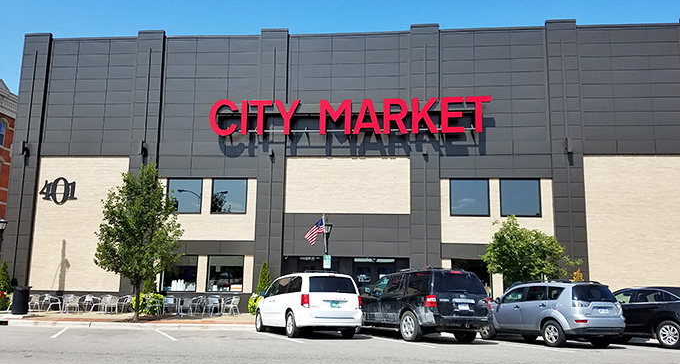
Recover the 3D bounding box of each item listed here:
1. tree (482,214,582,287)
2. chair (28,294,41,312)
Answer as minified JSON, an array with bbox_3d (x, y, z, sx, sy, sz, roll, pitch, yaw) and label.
[{"bbox_3d":[6.669,3.210,18.068,3.400,4.020,3.300,0,-8,5],"label":"tree"},{"bbox_3d":[-12.371,4.913,20.700,0.560,0.750,0.580,4,-9,-19],"label":"chair"}]

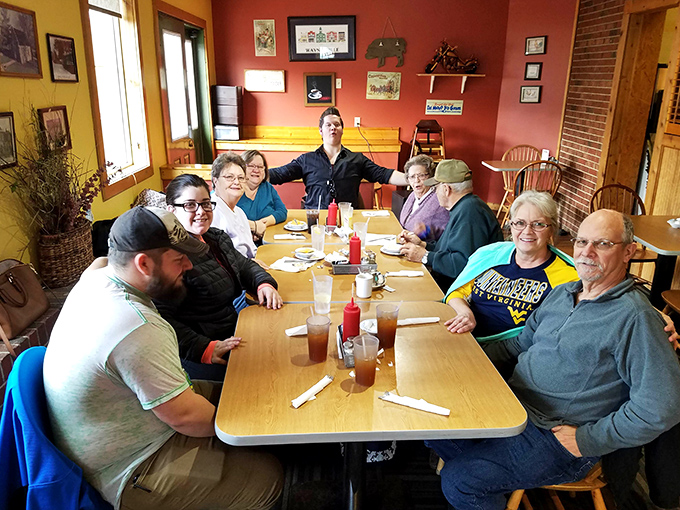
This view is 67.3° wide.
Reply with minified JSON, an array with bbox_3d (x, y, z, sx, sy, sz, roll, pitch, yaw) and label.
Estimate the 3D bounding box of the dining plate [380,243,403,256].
[{"bbox_3d":[0.331,-0.023,2.911,0.180,0.035,0.180,-1,18,-4],"label":"dining plate"}]

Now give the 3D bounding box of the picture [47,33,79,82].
[{"bbox_3d":[-1.443,-1.032,2.701,0.022,0.228,0.295,0,19,-3],"label":"picture"}]

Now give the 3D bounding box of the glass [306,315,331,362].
[{"bbox_3d":[-0.073,0.292,1.763,0.081,0.148,0.081,-1,18,-4],"label":"glass"}]

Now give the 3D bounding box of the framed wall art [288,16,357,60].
[{"bbox_3d":[-0.222,-2.769,6.560,0.865,0.535,0.030,0,19,-3],"label":"framed wall art"}]

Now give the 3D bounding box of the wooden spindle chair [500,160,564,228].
[{"bbox_3d":[2.047,-0.600,5.705,0.500,0.950,0.550,0,19,-3],"label":"wooden spindle chair"}]

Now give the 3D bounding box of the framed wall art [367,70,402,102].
[{"bbox_3d":[0.559,-2.141,6.480,0.422,0.329,0.015,-1,18,-4],"label":"framed wall art"}]

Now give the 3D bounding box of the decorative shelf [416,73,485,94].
[{"bbox_3d":[1.360,-2.151,6.436,0.865,0.235,0.200,-1,18,-4],"label":"decorative shelf"}]

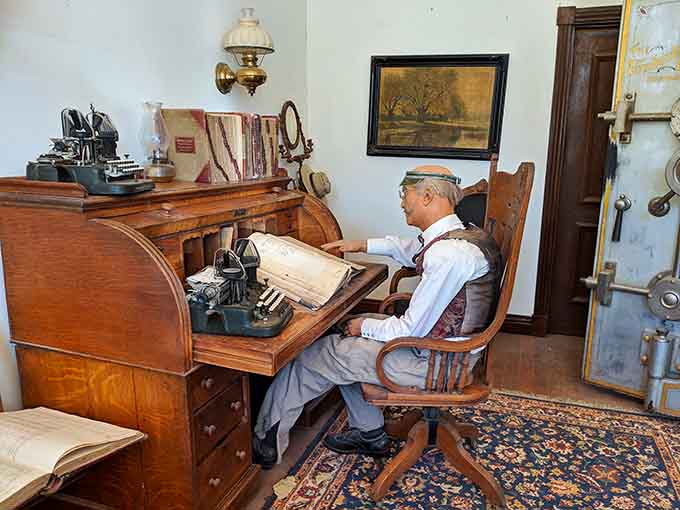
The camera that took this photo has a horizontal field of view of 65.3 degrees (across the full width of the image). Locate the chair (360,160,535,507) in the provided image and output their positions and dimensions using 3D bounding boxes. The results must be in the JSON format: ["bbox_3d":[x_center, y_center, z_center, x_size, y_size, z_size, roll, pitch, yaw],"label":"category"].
[{"bbox_3d":[0.377,0.262,2.115,0.574,1.272,0.634,2,12,3],"label":"chair"}]

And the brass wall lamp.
[{"bbox_3d":[-0.514,-1.102,2.898,0.316,0.454,0.271,5,13,19],"label":"brass wall lamp"}]

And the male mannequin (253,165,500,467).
[{"bbox_3d":[0.090,0.262,2.116,0.990,1.261,0.607,2,12,3],"label":"male mannequin"}]

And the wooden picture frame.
[{"bbox_3d":[0.659,-1.031,3.717,0.950,0.698,0.050,5,13,19],"label":"wooden picture frame"}]

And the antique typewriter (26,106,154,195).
[{"bbox_3d":[-0.896,-0.394,1.985,0.367,0.301,0.350,3,12,9],"label":"antique typewriter"}]

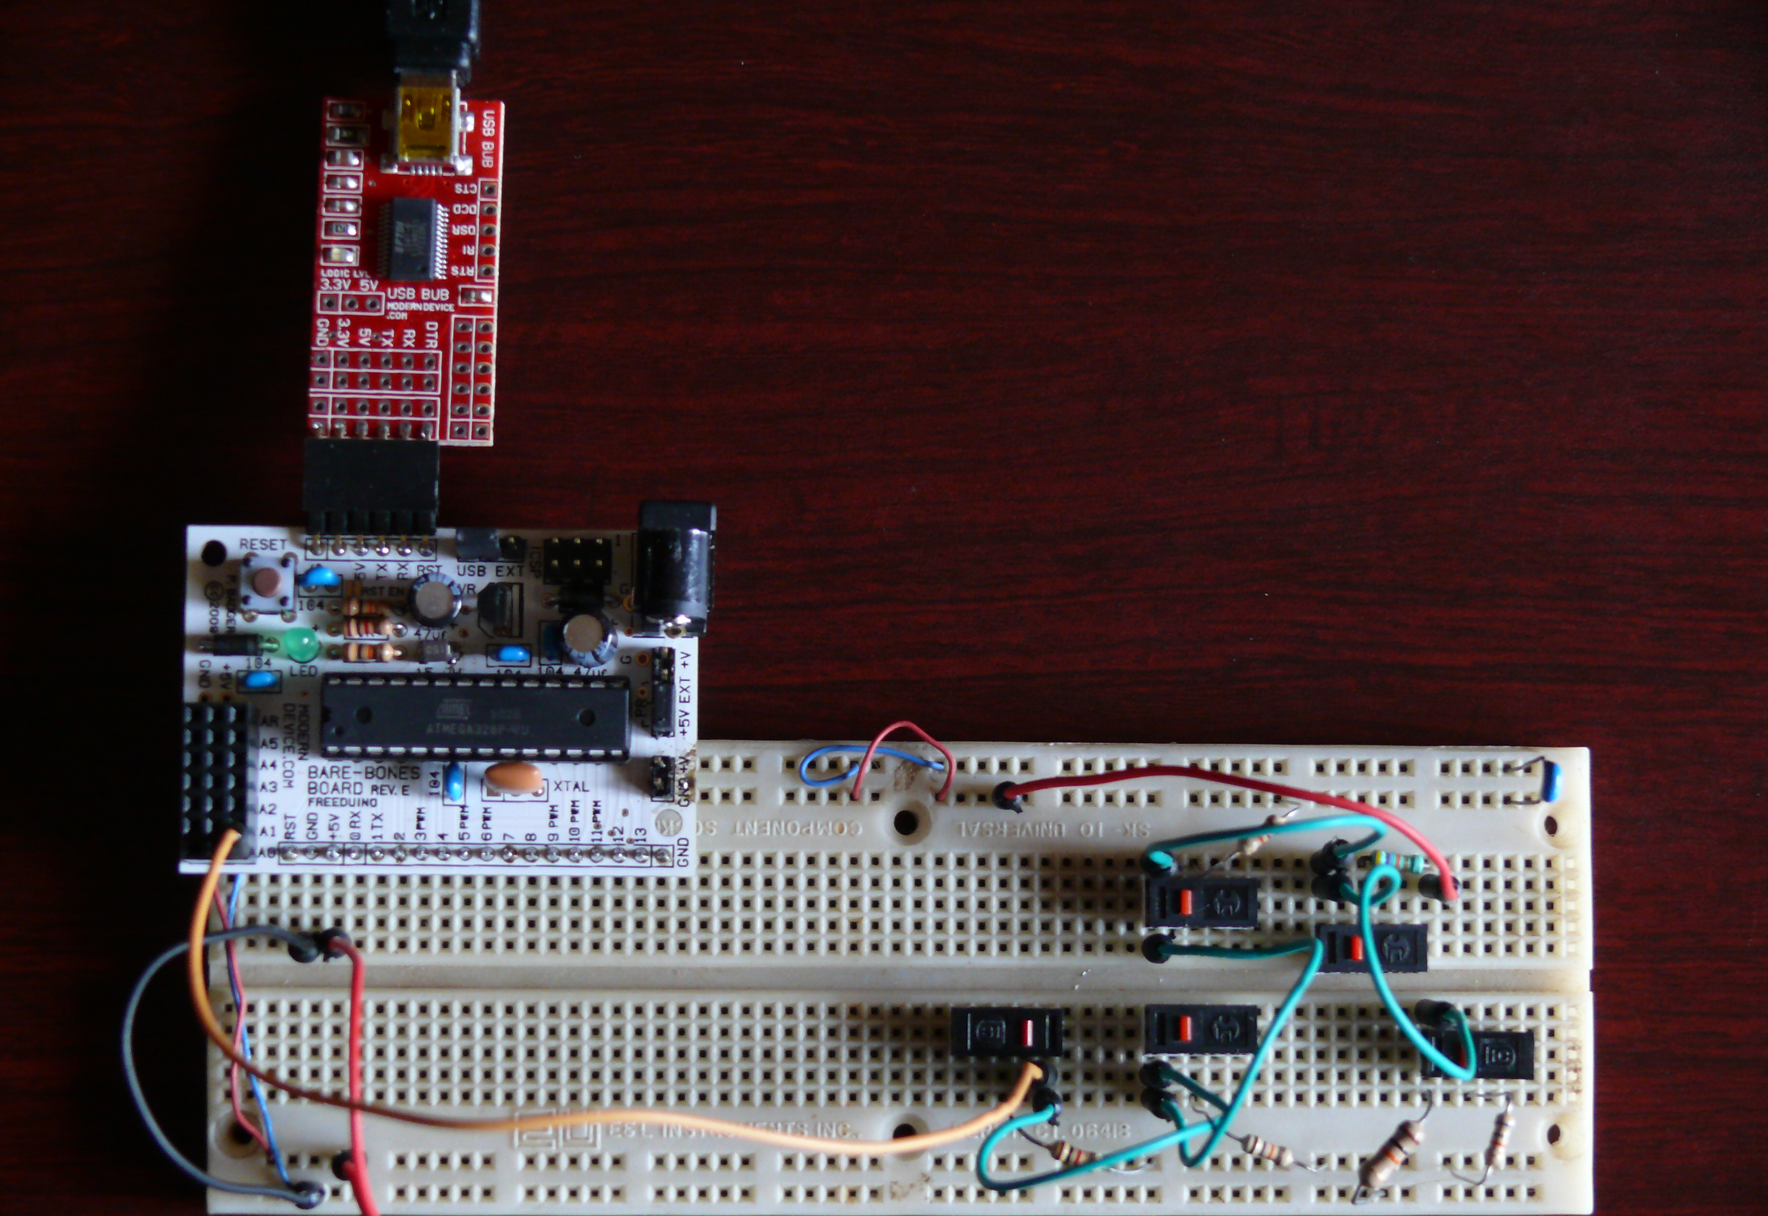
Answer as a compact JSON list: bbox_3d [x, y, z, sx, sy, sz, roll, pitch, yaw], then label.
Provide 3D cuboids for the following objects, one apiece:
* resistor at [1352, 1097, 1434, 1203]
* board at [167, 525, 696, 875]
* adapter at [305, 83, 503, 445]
[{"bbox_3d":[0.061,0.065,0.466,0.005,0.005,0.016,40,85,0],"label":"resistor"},{"bbox_3d":[-0.051,0.010,0.455,0.060,0.013,0.041,1,83,-4],"label":"board"},{"bbox_3d":[-0.056,-0.040,0.465,0.022,0.006,0.042,1,77,-3],"label":"adapter"}]

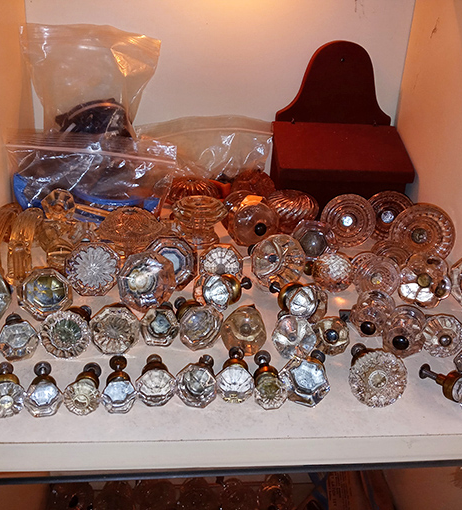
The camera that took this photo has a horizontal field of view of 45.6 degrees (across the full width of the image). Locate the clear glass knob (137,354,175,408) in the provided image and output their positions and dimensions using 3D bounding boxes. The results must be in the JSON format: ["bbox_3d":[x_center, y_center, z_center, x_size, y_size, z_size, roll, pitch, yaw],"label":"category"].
[{"bbox_3d":[-0.054,0.088,0.397,0.028,0.028,0.052,0,12,-9],"label":"clear glass knob"}]

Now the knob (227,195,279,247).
[{"bbox_3d":[0.025,-0.044,0.672,0.056,0.056,0.070,-2,16,-11],"label":"knob"}]

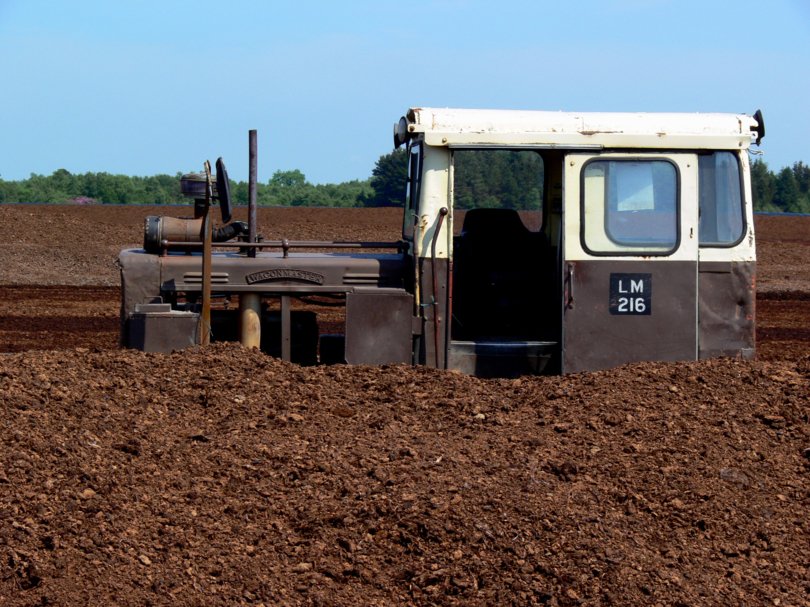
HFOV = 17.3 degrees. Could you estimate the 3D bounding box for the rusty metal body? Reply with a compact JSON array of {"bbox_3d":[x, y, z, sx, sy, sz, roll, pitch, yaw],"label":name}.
[{"bbox_3d":[0.193,-0.302,20.200,4.692,2.250,1.750,0,2,-7],"label":"rusty metal body"}]

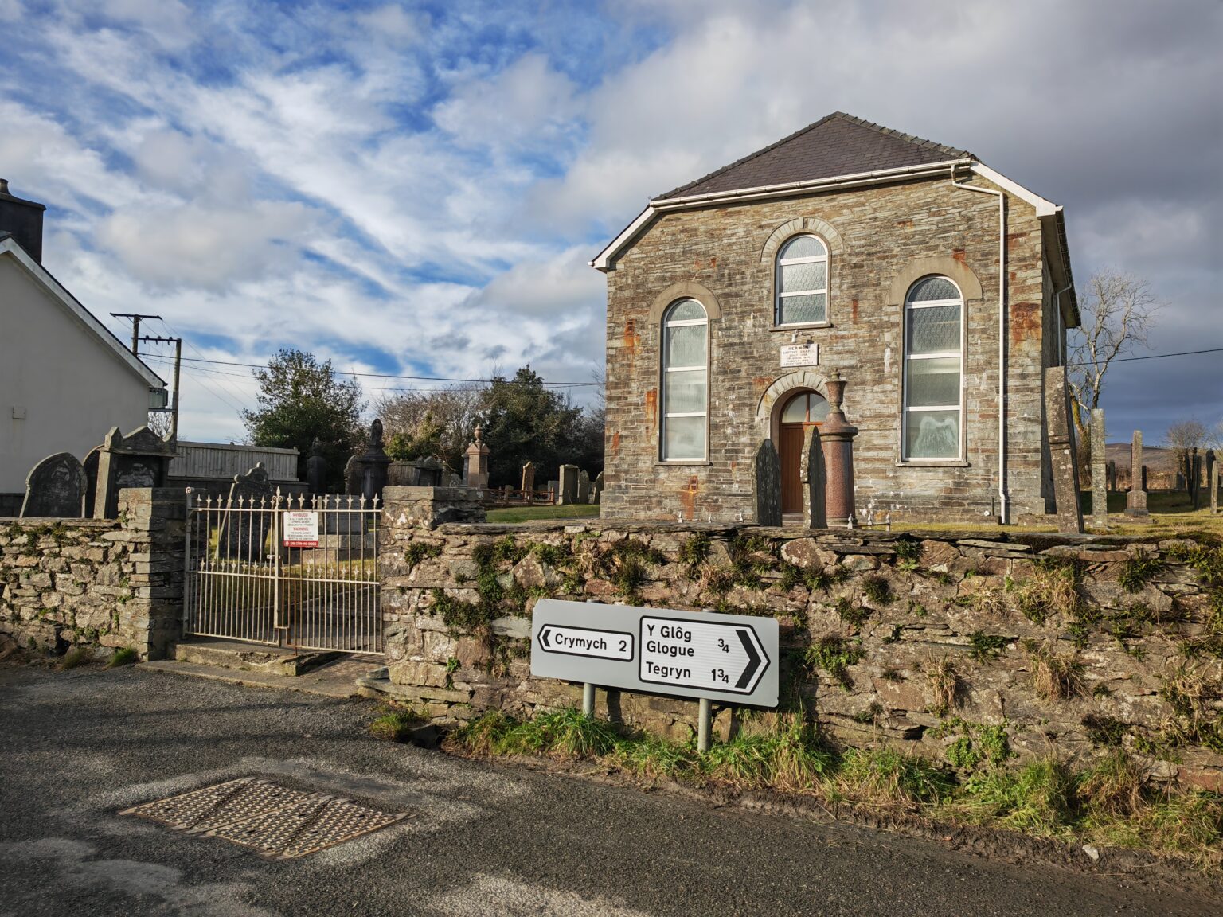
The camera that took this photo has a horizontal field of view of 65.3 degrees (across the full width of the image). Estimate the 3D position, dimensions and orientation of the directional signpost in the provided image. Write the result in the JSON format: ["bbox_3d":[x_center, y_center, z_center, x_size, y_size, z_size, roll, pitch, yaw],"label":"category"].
[{"bbox_3d":[0.259,1.521,6.674,2.000,0.947,0.140,-1,-5,33],"label":"directional signpost"}]

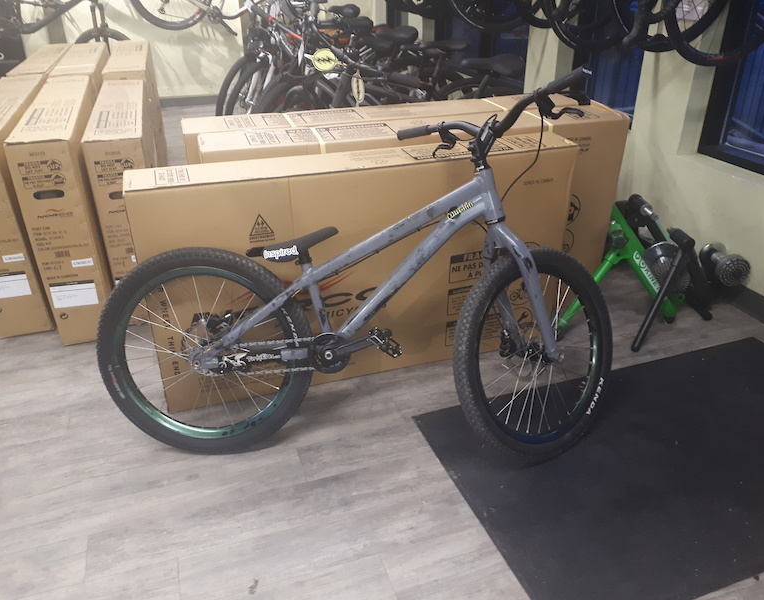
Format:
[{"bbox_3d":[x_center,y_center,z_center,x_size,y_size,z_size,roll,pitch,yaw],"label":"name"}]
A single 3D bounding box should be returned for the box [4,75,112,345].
[{"bbox_3d":[-1.384,-0.501,2.840,0.193,0.772,1.460,-10,30,-18],"label":"box"}]

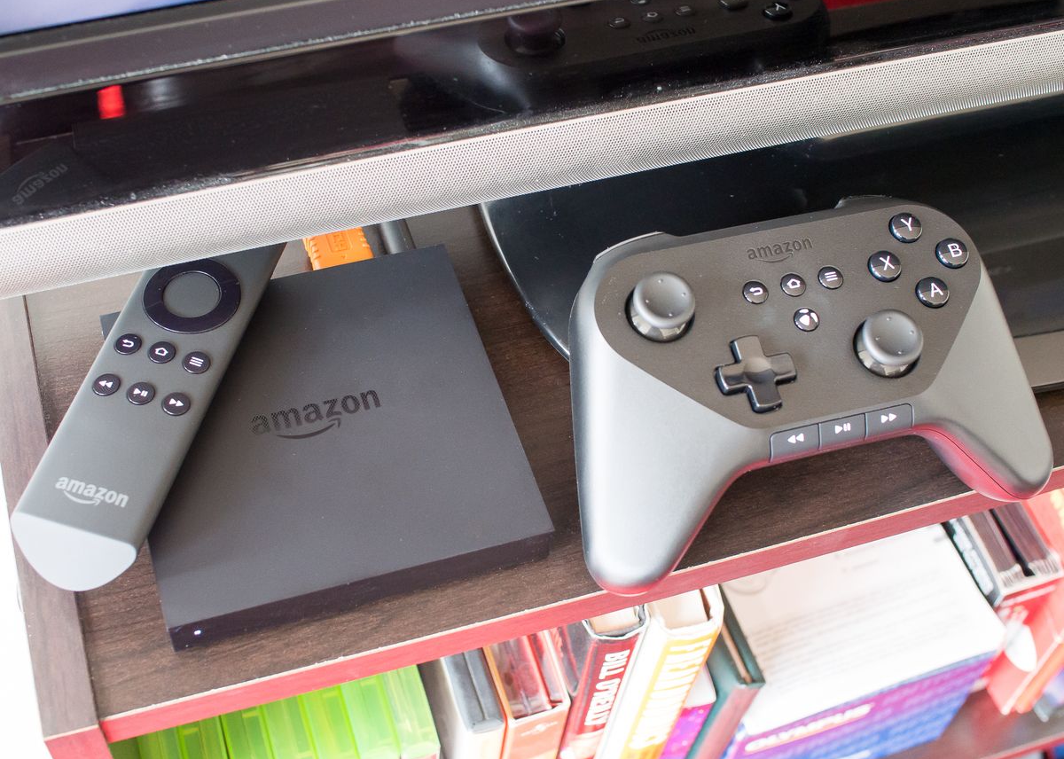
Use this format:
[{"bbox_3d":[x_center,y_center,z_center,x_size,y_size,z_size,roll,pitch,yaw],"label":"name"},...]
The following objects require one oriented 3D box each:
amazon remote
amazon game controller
[{"bbox_3d":[-0.114,0.000,0.469,0.038,0.016,0.140,15,54,5],"label":"amazon remote"},{"bbox_3d":[0.081,-0.005,0.476,0.155,0.061,0.109,-11,67,-12],"label":"amazon game controller"}]

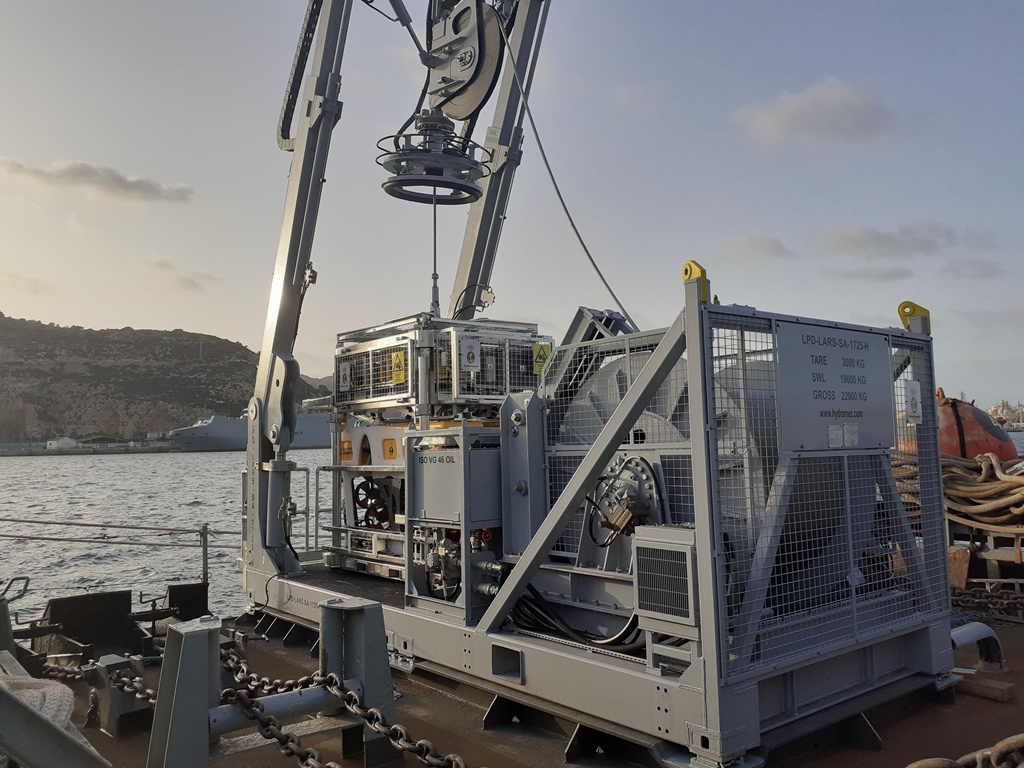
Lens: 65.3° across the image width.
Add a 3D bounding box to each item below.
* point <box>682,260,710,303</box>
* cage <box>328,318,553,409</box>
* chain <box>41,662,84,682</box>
[{"bbox_3d":[0.932,-0.515,4.084,0.042,0.245,0.215,0,-6,-16],"label":"point"},{"bbox_3d":[-0.743,-0.113,8.051,1.380,0.790,1.980,3,-7,-38],"label":"cage"},{"bbox_3d":[-3.439,2.165,6.130,0.110,0.170,1.020,4,-8,-45],"label":"chain"}]

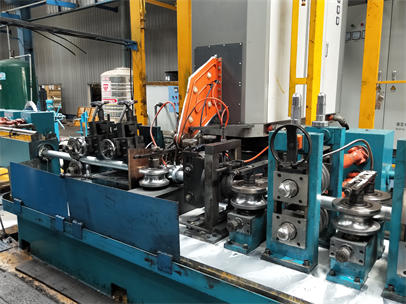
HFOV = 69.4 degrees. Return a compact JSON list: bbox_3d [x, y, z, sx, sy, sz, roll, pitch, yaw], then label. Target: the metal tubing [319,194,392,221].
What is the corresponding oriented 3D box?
[{"bbox_3d":[0.940,0.345,1.843,0.435,0.077,0.077,6,11,35],"label":"metal tubing"}]

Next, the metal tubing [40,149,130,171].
[{"bbox_3d":[-1.486,0.098,3.557,1.742,0.077,0.077,6,11,35],"label":"metal tubing"}]

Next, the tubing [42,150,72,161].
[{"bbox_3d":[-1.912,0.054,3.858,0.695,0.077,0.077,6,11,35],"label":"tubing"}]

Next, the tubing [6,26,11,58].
[{"bbox_3d":[-5.684,-3.205,8.589,0.045,0.888,0.045,6,11,35],"label":"tubing"}]

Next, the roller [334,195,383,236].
[{"bbox_3d":[0.895,0.366,1.713,0.254,0.147,0.254,6,11,35],"label":"roller"}]

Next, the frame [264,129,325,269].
[{"bbox_3d":[0.544,0.298,1.827,0.314,0.830,0.140,6,11,35],"label":"frame"}]

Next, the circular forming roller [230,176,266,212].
[{"bbox_3d":[0.328,0.308,2.116,0.252,0.147,0.252,-1,9,0],"label":"circular forming roller"}]

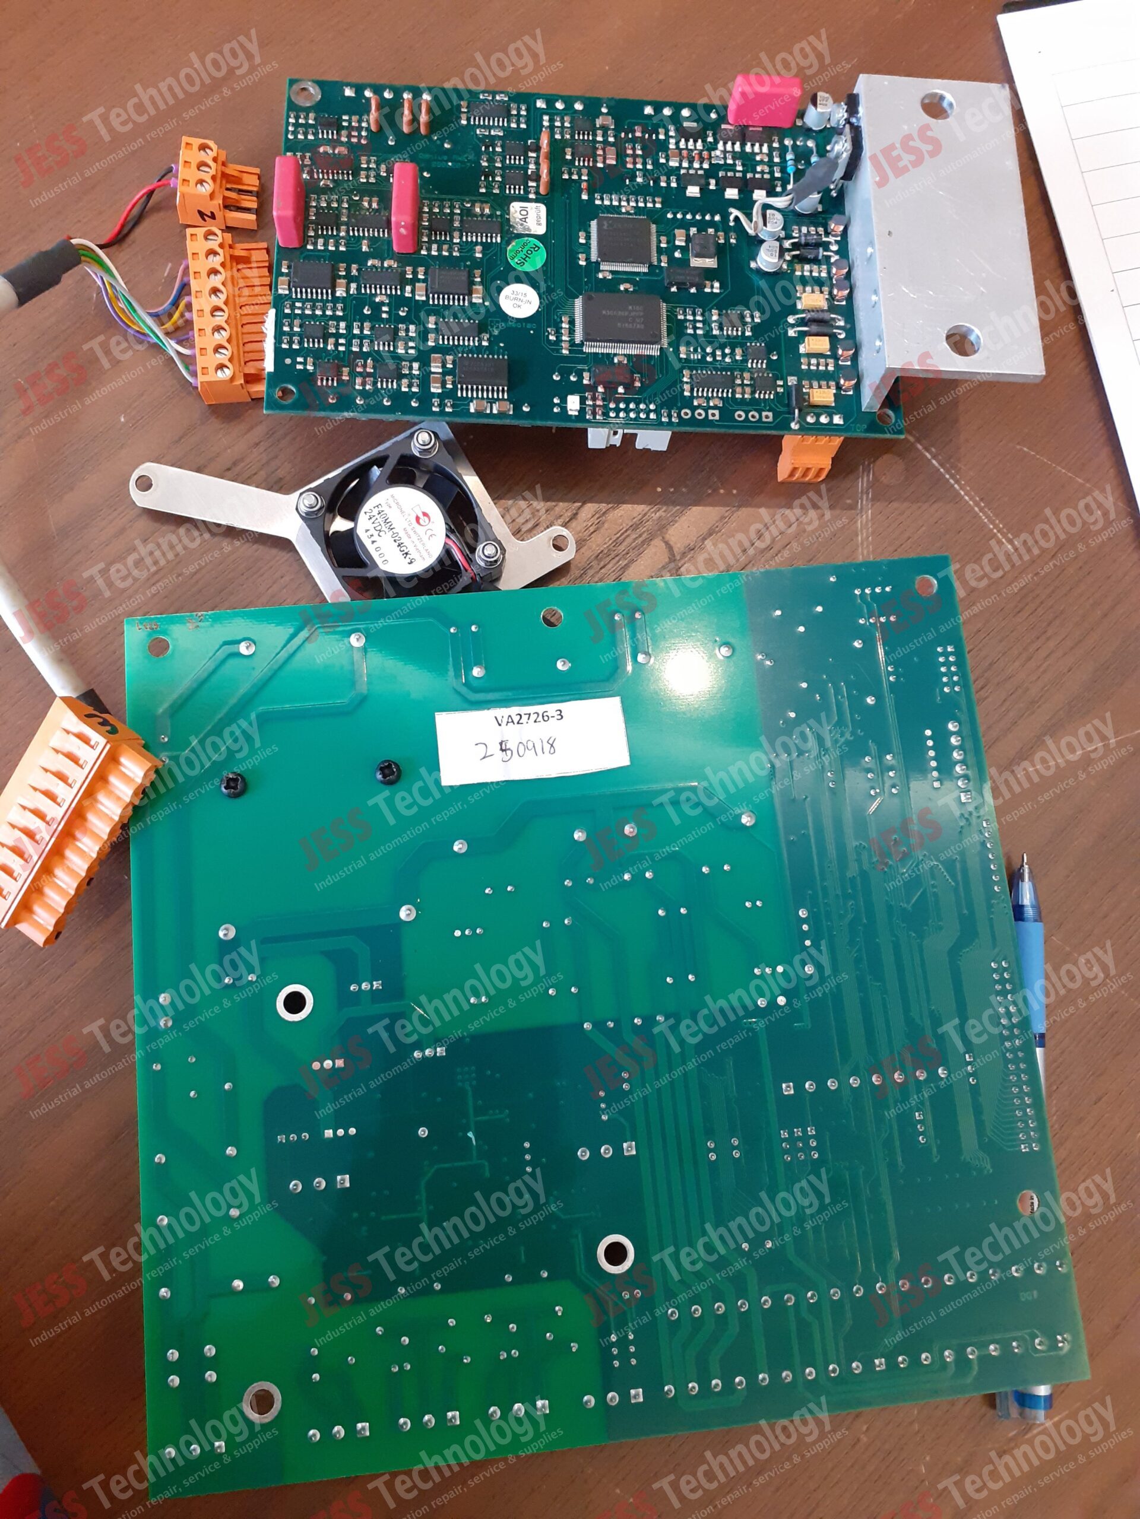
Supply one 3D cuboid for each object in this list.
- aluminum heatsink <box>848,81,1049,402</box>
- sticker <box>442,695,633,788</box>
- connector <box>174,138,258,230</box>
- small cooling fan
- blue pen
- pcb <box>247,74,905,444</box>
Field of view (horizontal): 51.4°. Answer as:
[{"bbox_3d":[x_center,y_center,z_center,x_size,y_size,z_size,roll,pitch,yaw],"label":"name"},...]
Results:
[{"bbox_3d":[0.094,-0.133,0.305,0.040,0.019,0.086,1,75,-4],"label":"aluminum heatsink"},{"bbox_3d":[-0.009,-0.004,0.278,0.044,0.001,0.018,-5,79,-4],"label":"sticker"},{"bbox_3d":[-0.093,-0.151,0.313,0.020,0.015,0.015,3,82,-12],"label":"connector"},{"bbox_3d":[-0.056,-0.056,0.300,0.115,0.018,0.067,3,83,-4],"label":"small cooling fan"},{"bbox_3d":[0.114,0.094,0.299,0.012,0.011,0.140,2,83,-4],"label":"blue pen"},{"bbox_3d":[0.005,-0.133,0.303,0.160,0.013,0.100,1,75,-4],"label":"pcb"}]

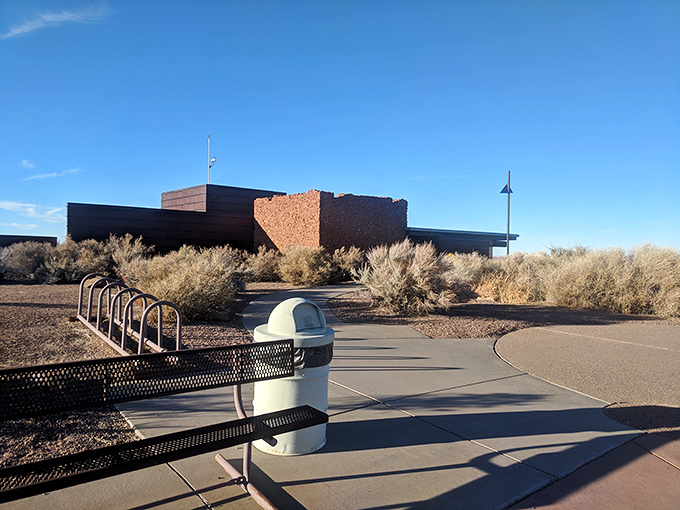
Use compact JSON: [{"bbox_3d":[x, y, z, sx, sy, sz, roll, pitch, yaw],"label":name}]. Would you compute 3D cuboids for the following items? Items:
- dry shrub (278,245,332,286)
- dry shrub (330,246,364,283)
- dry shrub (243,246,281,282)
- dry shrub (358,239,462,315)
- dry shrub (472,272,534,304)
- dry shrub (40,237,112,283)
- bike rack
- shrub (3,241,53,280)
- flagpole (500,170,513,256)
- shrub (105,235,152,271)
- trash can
[{"bbox_3d":[-1.217,0.345,18.015,1.844,1.430,1.500,1,0,-4],"label":"dry shrub"},{"bbox_3d":[0.373,0.371,20.066,1.448,1.409,1.400,1,0,1],"label":"dry shrub"},{"bbox_3d":[-2.858,0.328,18.710,1.371,1.279,1.300,1,0,-9],"label":"dry shrub"},{"bbox_3d":[1.782,0.460,12.910,2.528,1.755,2.100,1,0,8],"label":"dry shrub"},{"bbox_3d":[4.984,0.956,15.569,1.750,0.906,1.500,1,0,18],"label":"dry shrub"},{"bbox_3d":[-8.037,0.129,15.607,1.933,1.390,1.600,1,0,-27],"label":"dry shrub"},{"bbox_3d":[-3.340,0.852,7.846,0.548,0.790,3.661,2,3,-38],"label":"bike rack"},{"bbox_3d":[-9.105,0.185,14.927,1.266,1.217,1.400,1,0,-31],"label":"shrub"},{"bbox_3d":[10.791,-2.130,33.000,0.750,6.660,0.300,1,0,0],"label":"flagpole"},{"bbox_3d":[-6.986,0.079,16.869,1.425,1.512,1.400,1,0,-22],"label":"shrub"},{"bbox_3d":[-0.367,0.915,4.020,0.635,1.150,0.635,2,1,0],"label":"trash can"}]

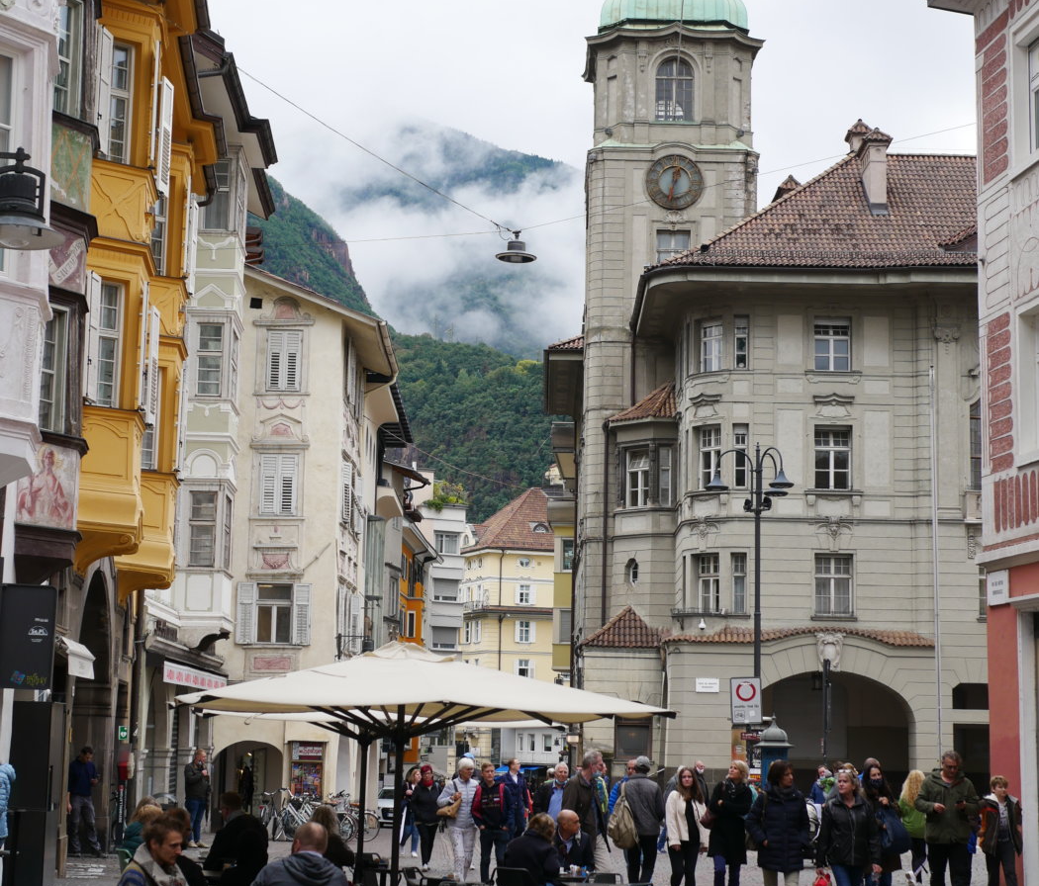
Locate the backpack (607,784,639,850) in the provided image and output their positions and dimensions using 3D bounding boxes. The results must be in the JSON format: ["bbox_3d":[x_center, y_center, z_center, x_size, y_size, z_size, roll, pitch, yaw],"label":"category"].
[{"bbox_3d":[1.255,4.545,24.300,0.360,0.720,0.260,-1,-9,14],"label":"backpack"}]

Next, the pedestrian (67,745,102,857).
[{"bbox_3d":[-6.957,5.735,32.000,0.520,1.740,0.480,8,-11,-37],"label":"pedestrian"}]

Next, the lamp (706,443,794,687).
[{"bbox_3d":[4.503,4.004,39.000,1.750,8.060,1.800,1,-9,0],"label":"lamp"}]

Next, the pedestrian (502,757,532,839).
[{"bbox_3d":[-0.064,5.602,29.800,0.500,1.740,0.420,4,-10,-20],"label":"pedestrian"}]

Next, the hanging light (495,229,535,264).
[{"bbox_3d":[-0.045,-2.721,27.500,0.570,0.410,0.570,1,-9,0],"label":"hanging light"}]

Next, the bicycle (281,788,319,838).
[{"bbox_3d":[-4.616,7.913,42.475,0.600,1.070,1.720,-3,-10,24],"label":"bicycle"}]

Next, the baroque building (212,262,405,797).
[{"bbox_3d":[-5.563,2.959,50.120,4.900,13.300,8.000,1,-9,-2],"label":"baroque building"}]

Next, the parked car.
[{"bbox_3d":[-4.747,14.028,77.000,1.820,1.560,4.400,1,-9,1],"label":"parked car"}]

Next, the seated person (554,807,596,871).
[{"bbox_3d":[0.364,3.574,15.942,0.540,1.270,0.720,-3,-10,26],"label":"seated person"}]

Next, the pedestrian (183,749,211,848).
[{"bbox_3d":[-6.005,6.625,37.200,0.450,1.780,0.500,-4,-10,28],"label":"pedestrian"}]

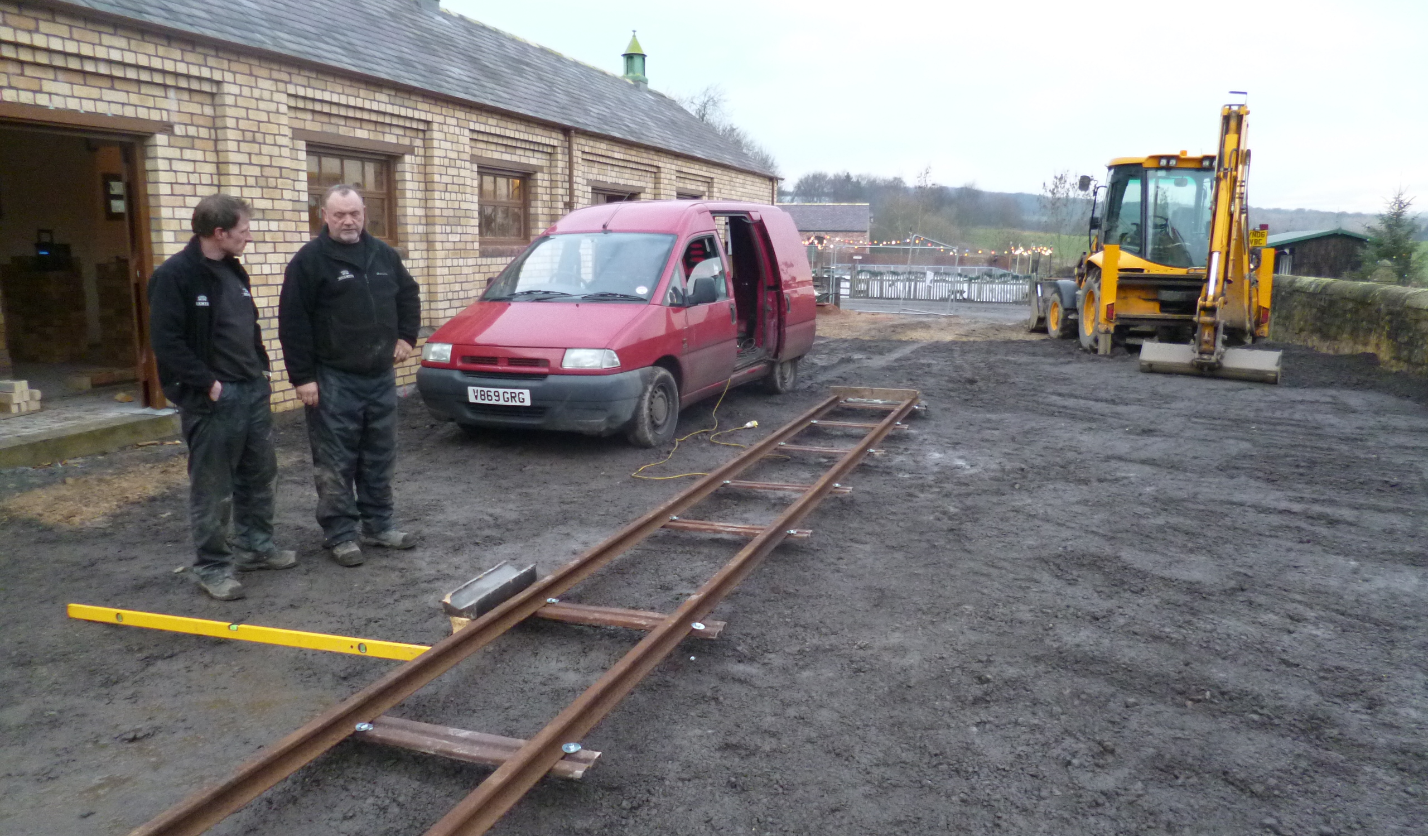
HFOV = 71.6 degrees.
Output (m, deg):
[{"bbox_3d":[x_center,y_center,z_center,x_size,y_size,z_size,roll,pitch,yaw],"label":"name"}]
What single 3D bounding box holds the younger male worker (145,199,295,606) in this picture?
[{"bbox_3d":[-2.160,-0.108,4.377,0.480,1.740,0.570,8,12,32],"label":"younger male worker"}]

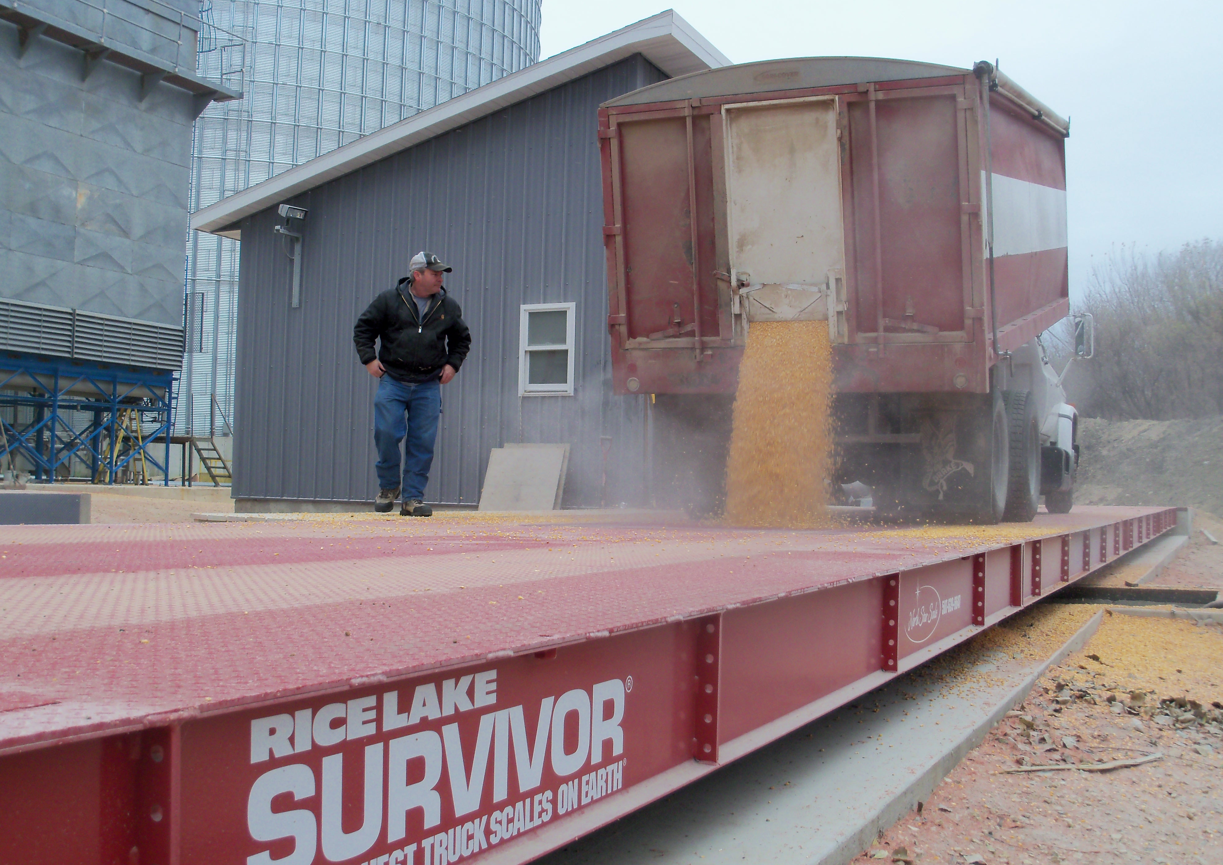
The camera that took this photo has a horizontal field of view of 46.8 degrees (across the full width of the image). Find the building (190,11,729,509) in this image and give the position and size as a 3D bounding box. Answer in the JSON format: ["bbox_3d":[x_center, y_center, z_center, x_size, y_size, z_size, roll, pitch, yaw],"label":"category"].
[{"bbox_3d":[-0.840,-1.471,17.760,5.800,5.080,6.500,0,-2,23],"label":"building"}]

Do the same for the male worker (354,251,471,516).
[{"bbox_3d":[-1.339,-0.328,9.520,0.750,1.780,0.460,2,-2,-16],"label":"male worker"}]

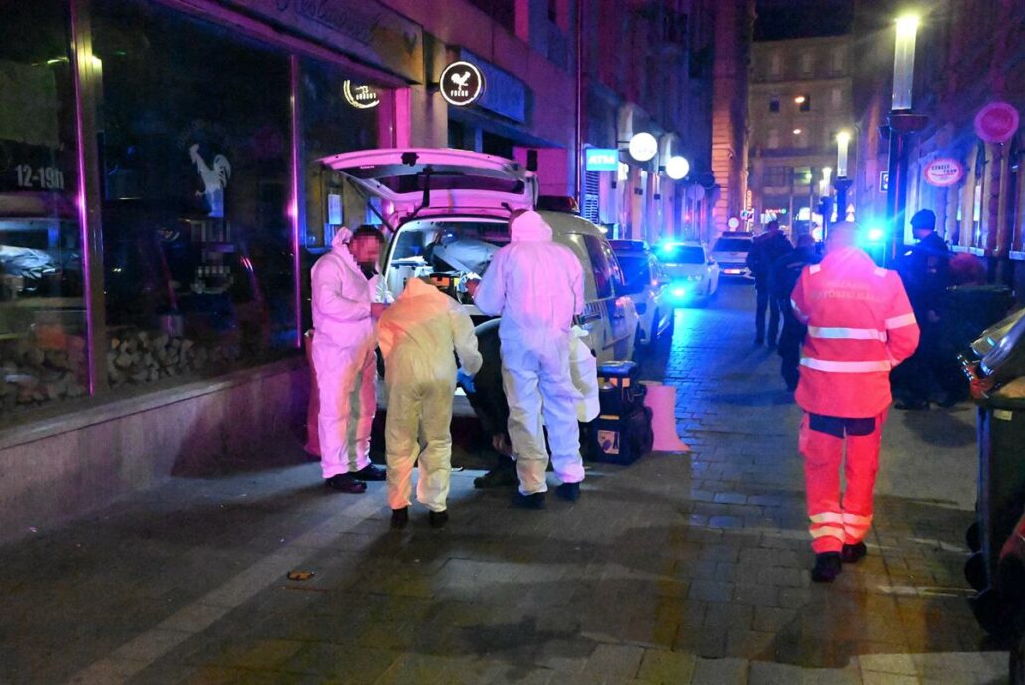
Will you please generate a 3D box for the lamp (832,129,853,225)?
[{"bbox_3d":[9.517,-3.833,31.267,0.500,4.500,0.500,2,6,15],"label":"lamp"}]

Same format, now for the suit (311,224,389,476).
[{"bbox_3d":[-1.055,0.090,7.062,0.500,1.700,0.550,2,6,15],"label":"suit"}]

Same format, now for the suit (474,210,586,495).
[{"bbox_3d":[0.090,0.082,6.657,0.680,1.800,0.550,-1,6,-7],"label":"suit"}]

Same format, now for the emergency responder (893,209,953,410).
[{"bbox_3d":[3.842,-0.306,10.154,0.500,1.850,0.550,3,7,25],"label":"emergency responder"}]

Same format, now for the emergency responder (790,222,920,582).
[{"bbox_3d":[1.660,0.255,5.290,0.660,1.740,0.450,2,6,14],"label":"emergency responder"}]

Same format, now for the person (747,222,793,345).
[{"bbox_3d":[3.742,-0.848,15.708,0.600,1.780,0.420,1,6,12],"label":"person"}]

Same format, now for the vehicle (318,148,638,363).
[{"bbox_3d":[0.036,-0.396,9.567,1.820,2.150,5.000,2,6,15],"label":"vehicle"}]

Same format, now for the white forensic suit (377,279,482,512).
[{"bbox_3d":[-0.495,0.312,6.378,0.600,1.400,0.700,1,6,7],"label":"white forensic suit"}]

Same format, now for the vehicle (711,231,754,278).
[{"bbox_3d":[8.084,-3.109,38.335,1.850,1.600,4.500,2,6,15],"label":"vehicle"}]

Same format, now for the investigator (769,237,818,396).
[{"bbox_3d":[2.931,-0.340,11.111,0.550,1.720,0.450,5,8,40],"label":"investigator"}]

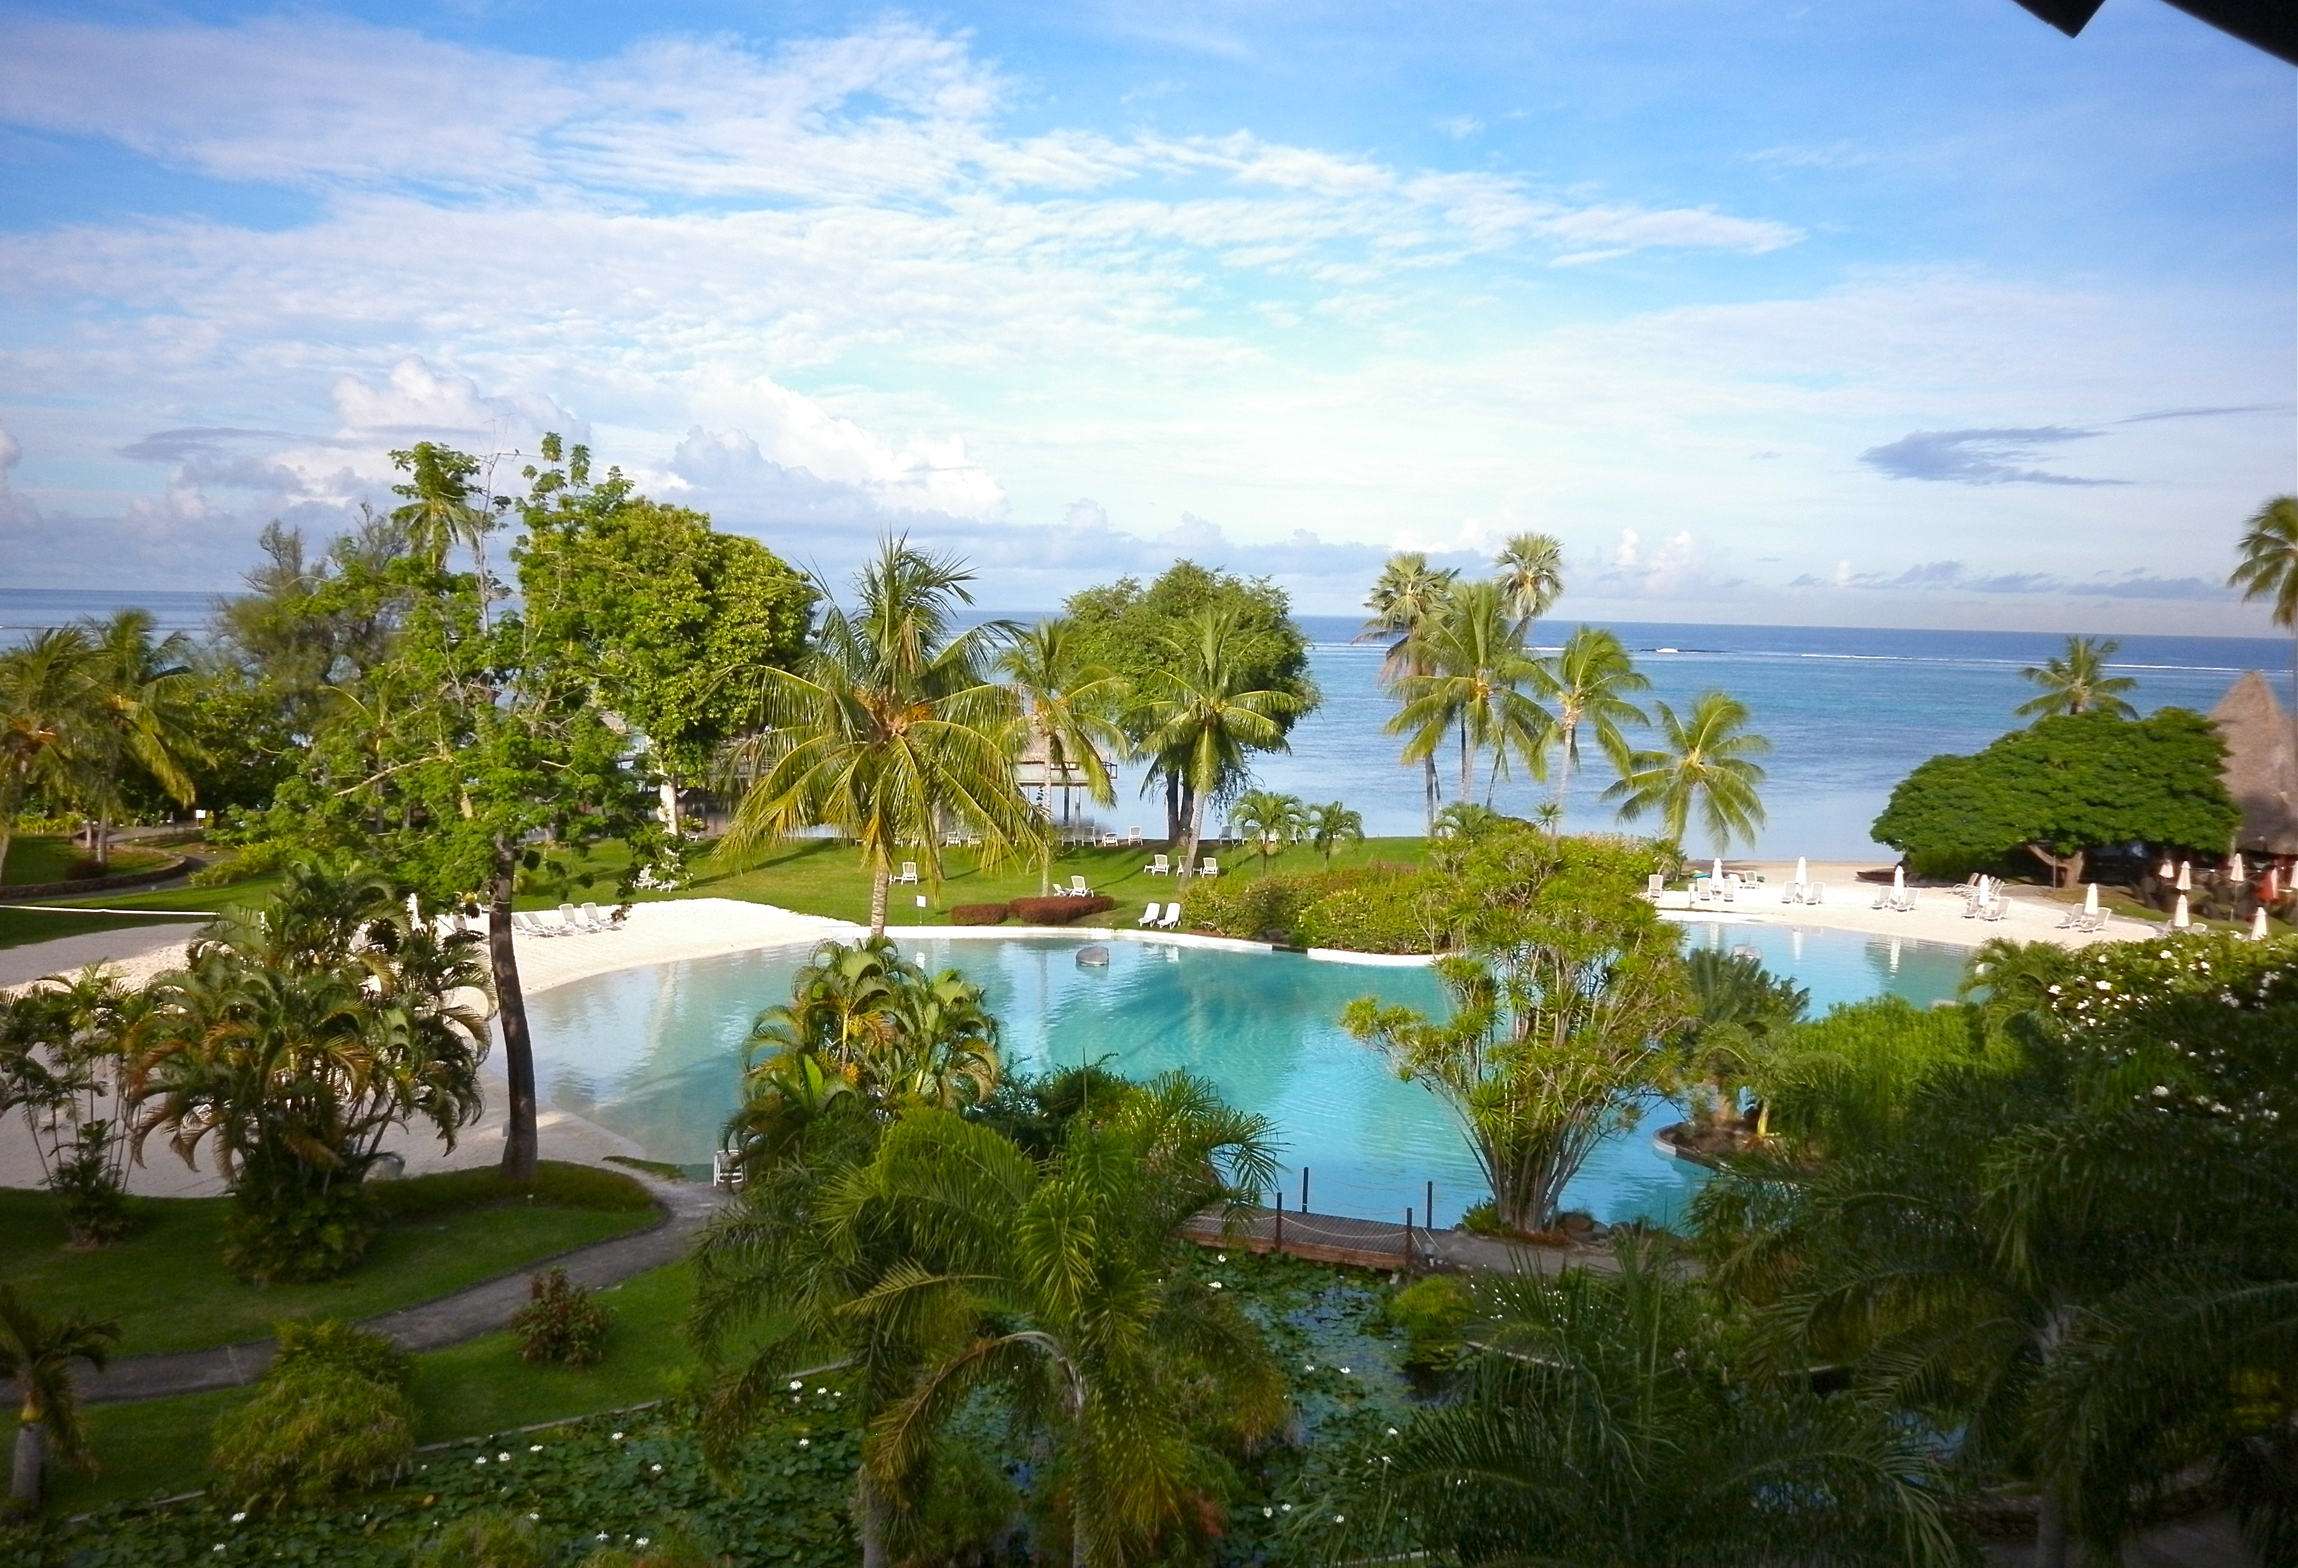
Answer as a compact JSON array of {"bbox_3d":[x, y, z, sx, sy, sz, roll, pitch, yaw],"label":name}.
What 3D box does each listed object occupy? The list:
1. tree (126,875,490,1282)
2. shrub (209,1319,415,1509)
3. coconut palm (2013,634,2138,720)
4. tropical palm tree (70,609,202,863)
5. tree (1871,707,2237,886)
[{"bbox_3d":[-15.426,5.229,37.739,6.656,7.189,6.324,1,5,0],"label":"tree"},{"bbox_3d":[-12.511,9.175,30.707,2.900,2.200,2.600,-1,5,-22],"label":"shrub"},{"bbox_3d":[53.755,-2.178,118.466,7.160,12.660,6.800,3,5,24],"label":"coconut palm"},{"bbox_3d":[-44.281,-2.028,89.446,6.240,11.137,6.240,1,5,0],"label":"tropical palm tree"},{"bbox_3d":[43.396,0.653,98.608,17.530,8.614,14.900,1,5,0],"label":"tree"}]

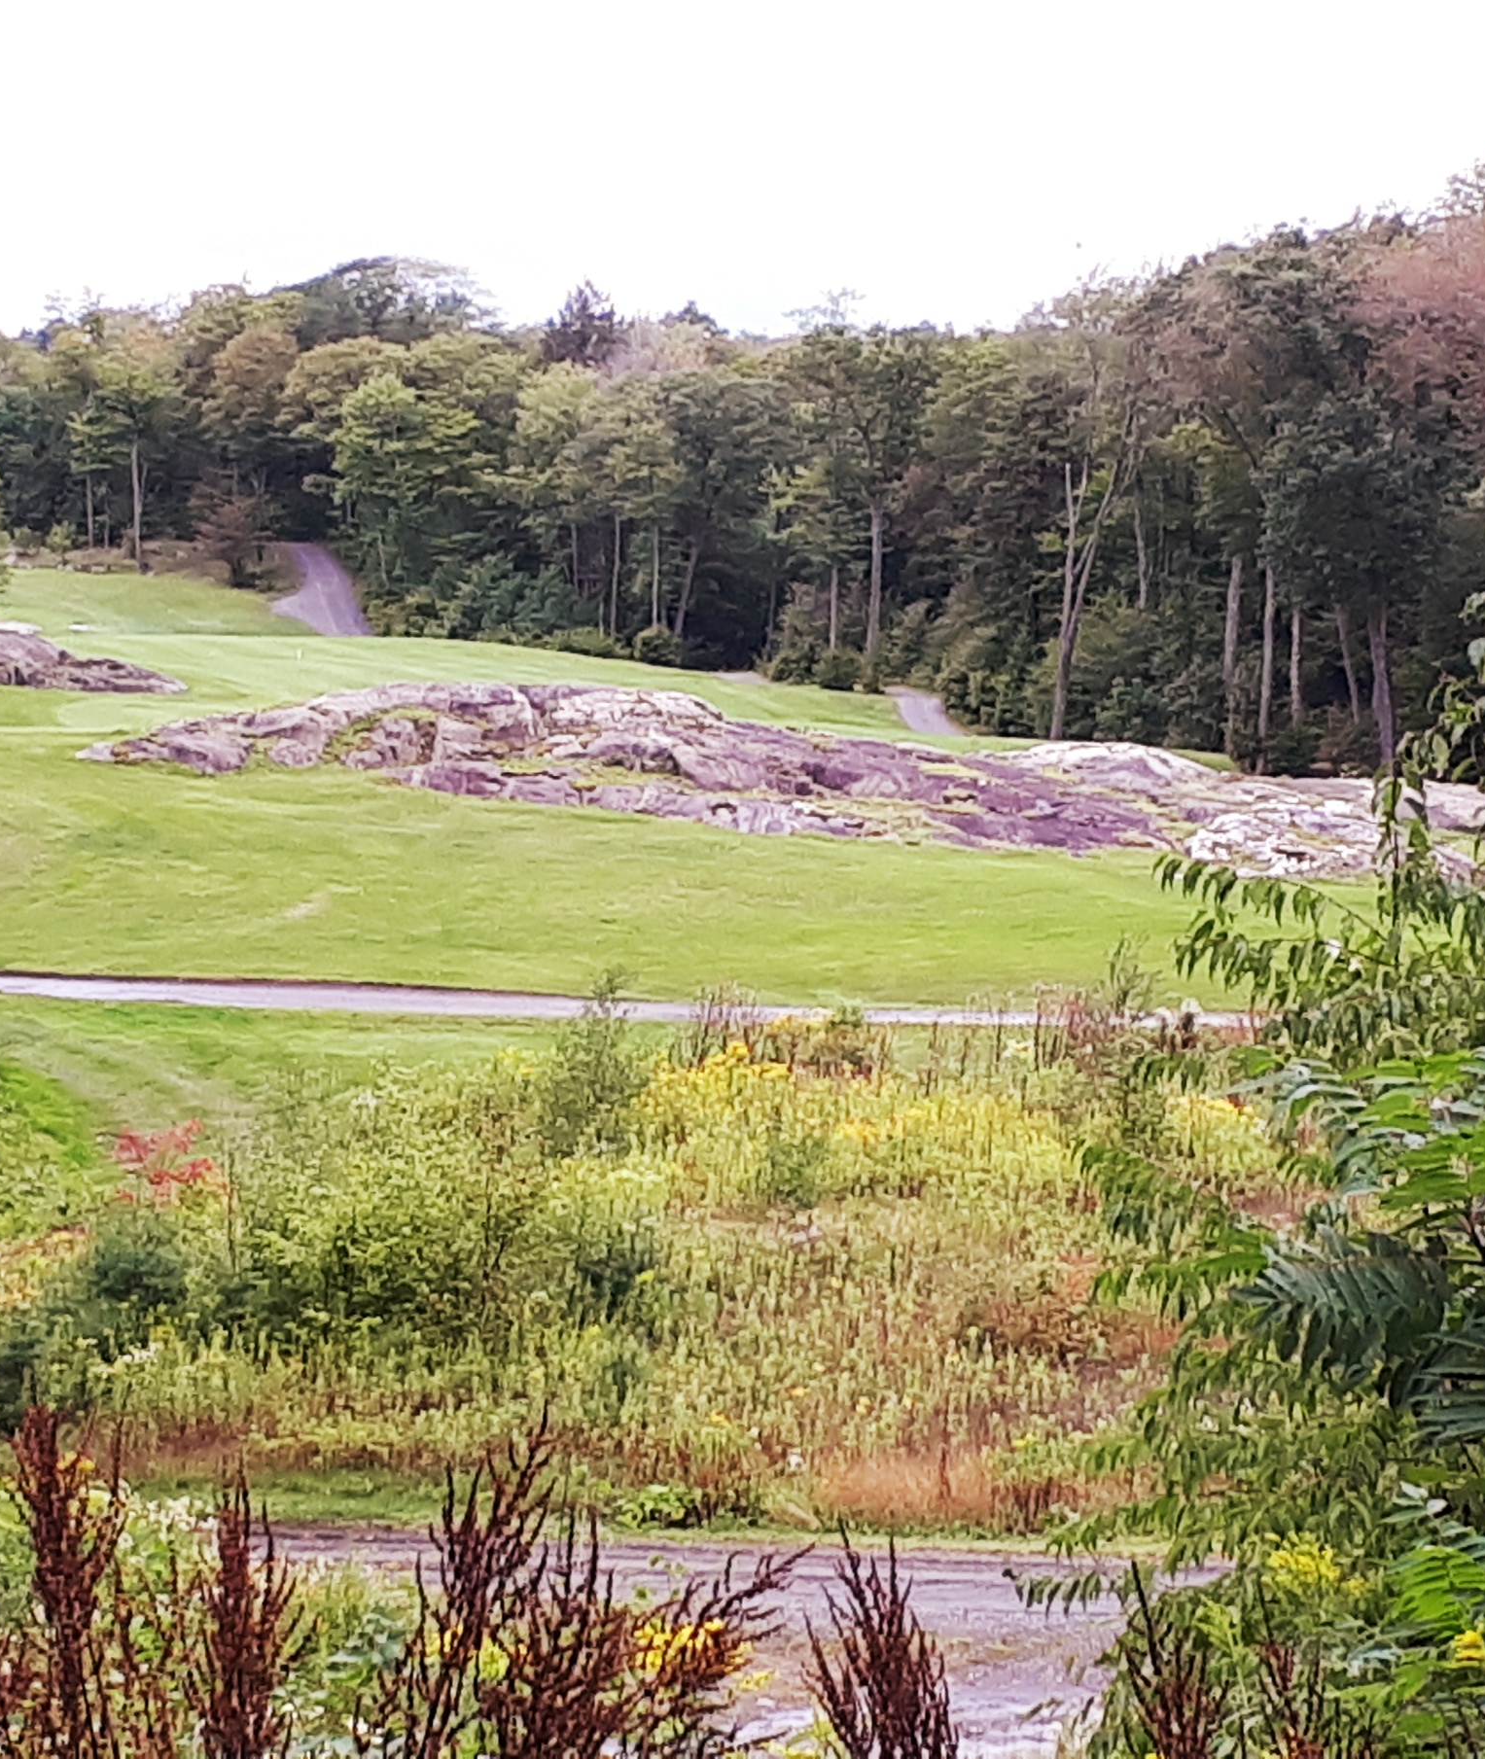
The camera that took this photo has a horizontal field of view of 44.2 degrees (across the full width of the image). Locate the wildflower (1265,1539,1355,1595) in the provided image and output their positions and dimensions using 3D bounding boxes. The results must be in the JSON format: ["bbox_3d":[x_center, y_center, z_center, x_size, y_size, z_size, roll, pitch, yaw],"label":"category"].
[{"bbox_3d":[1.238,1.504,4.000,0.190,0.120,0.170,0,4,0],"label":"wildflower"}]

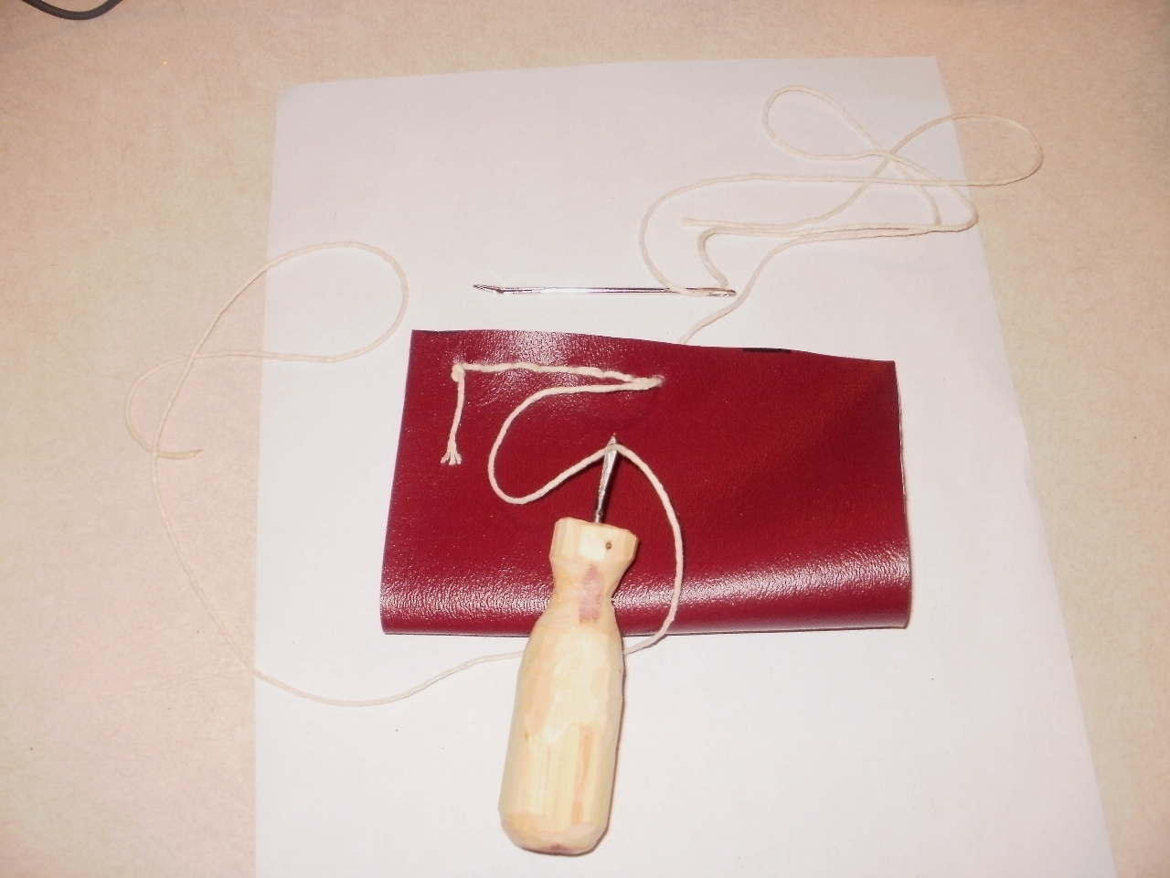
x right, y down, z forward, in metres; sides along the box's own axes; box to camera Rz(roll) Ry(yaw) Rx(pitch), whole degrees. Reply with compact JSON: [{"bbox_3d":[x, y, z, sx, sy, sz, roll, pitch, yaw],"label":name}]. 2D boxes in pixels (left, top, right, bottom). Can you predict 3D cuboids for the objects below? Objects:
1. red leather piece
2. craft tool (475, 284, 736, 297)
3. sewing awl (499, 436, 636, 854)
[{"bbox_3d":[0.018,0.012,0.325,0.135,0.011,0.085,2,68,0],"label":"red leather piece"},{"bbox_3d":[0.006,-0.043,0.352,0.076,0.002,0.003,0,68,-1],"label":"craft tool"},{"bbox_3d":[0.000,0.048,0.300,0.026,0.026,0.103,8,72,2],"label":"sewing awl"}]

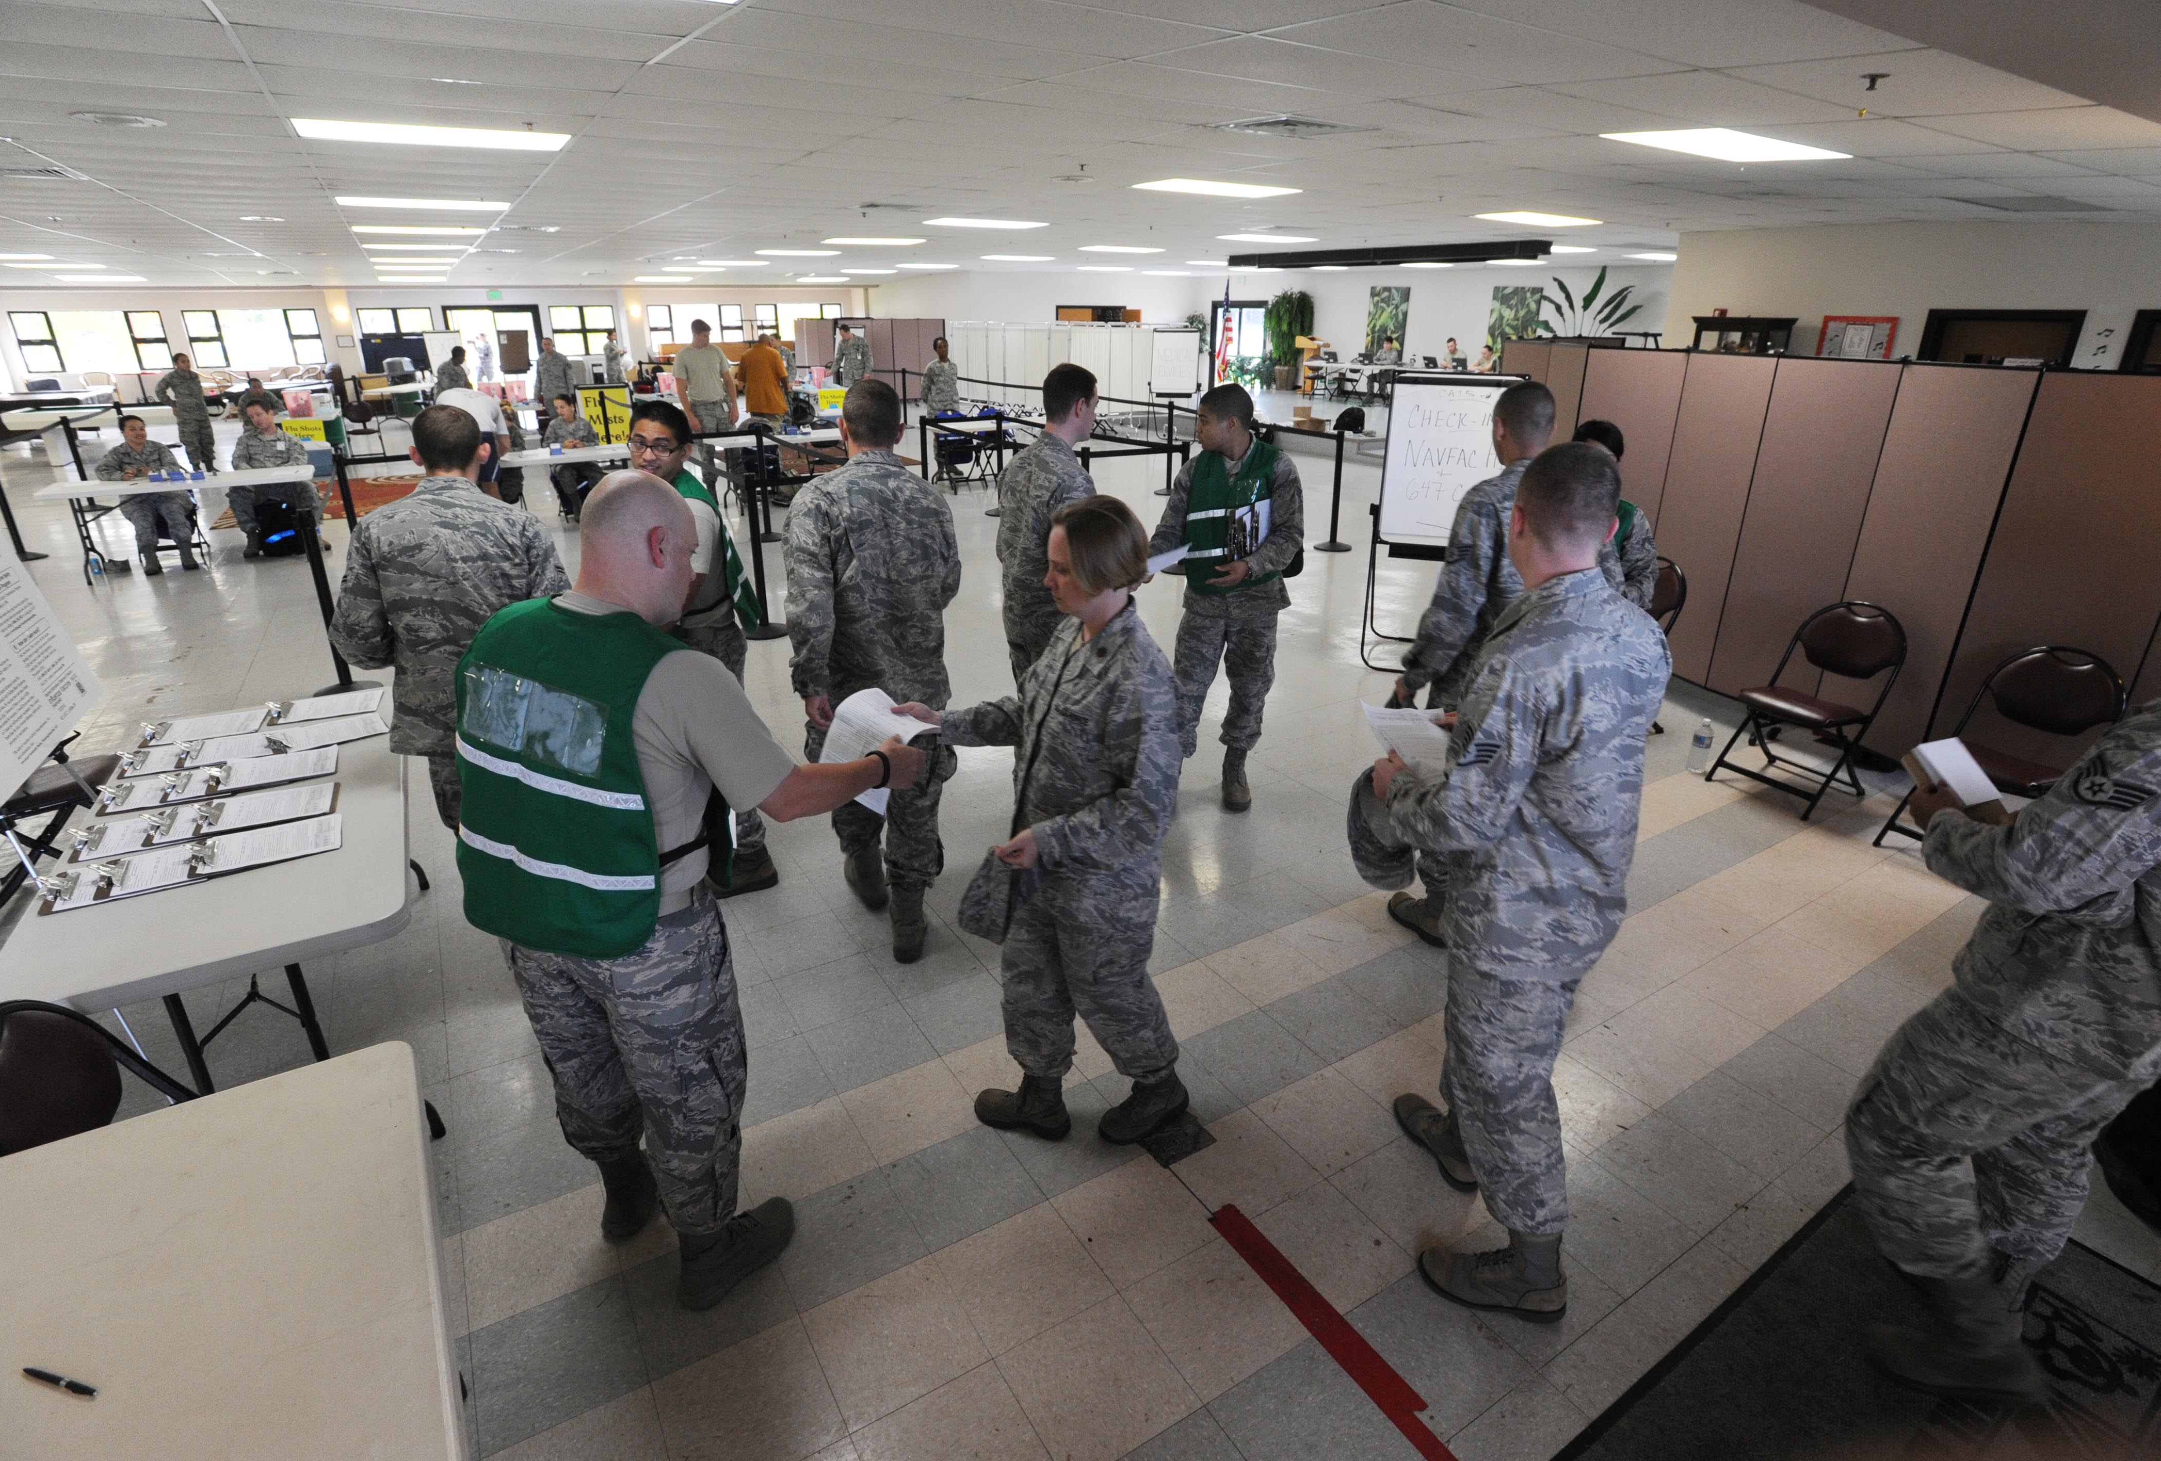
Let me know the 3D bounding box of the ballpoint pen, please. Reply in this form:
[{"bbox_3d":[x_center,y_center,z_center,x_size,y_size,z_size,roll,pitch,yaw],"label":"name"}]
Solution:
[{"bbox_3d":[-1.261,0.807,1.281,0.132,0.012,0.012,6,23,14],"label":"ballpoint pen"}]

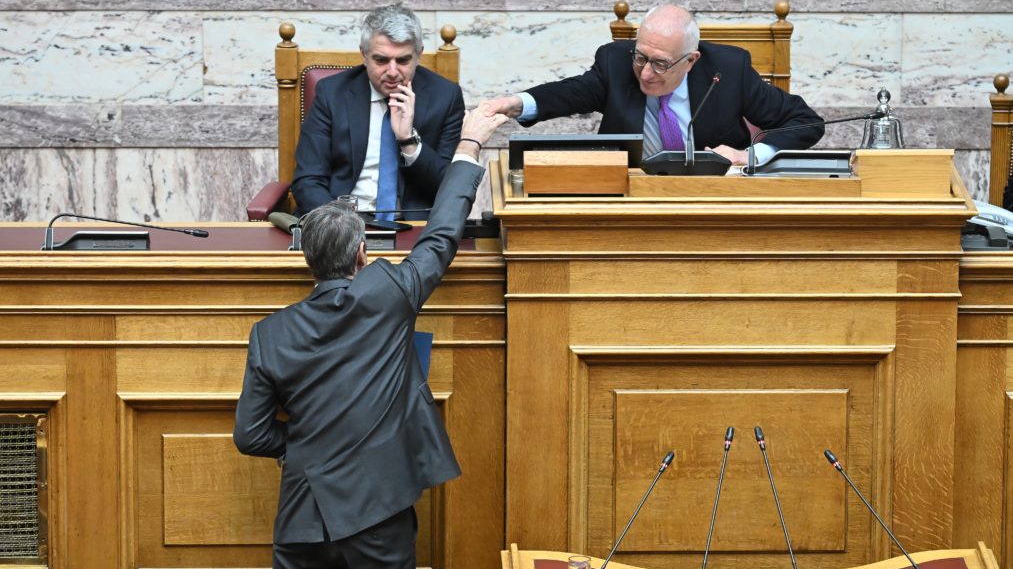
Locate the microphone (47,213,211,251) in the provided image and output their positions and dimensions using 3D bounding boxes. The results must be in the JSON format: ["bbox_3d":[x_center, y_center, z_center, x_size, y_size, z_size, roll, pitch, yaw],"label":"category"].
[{"bbox_3d":[-1.070,-0.146,15.800,0.460,0.120,0.140,0,13,-1],"label":"microphone"}]

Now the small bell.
[{"bbox_3d":[1.069,-0.468,15.950,0.128,0.185,0.128,0,13,-1],"label":"small bell"}]

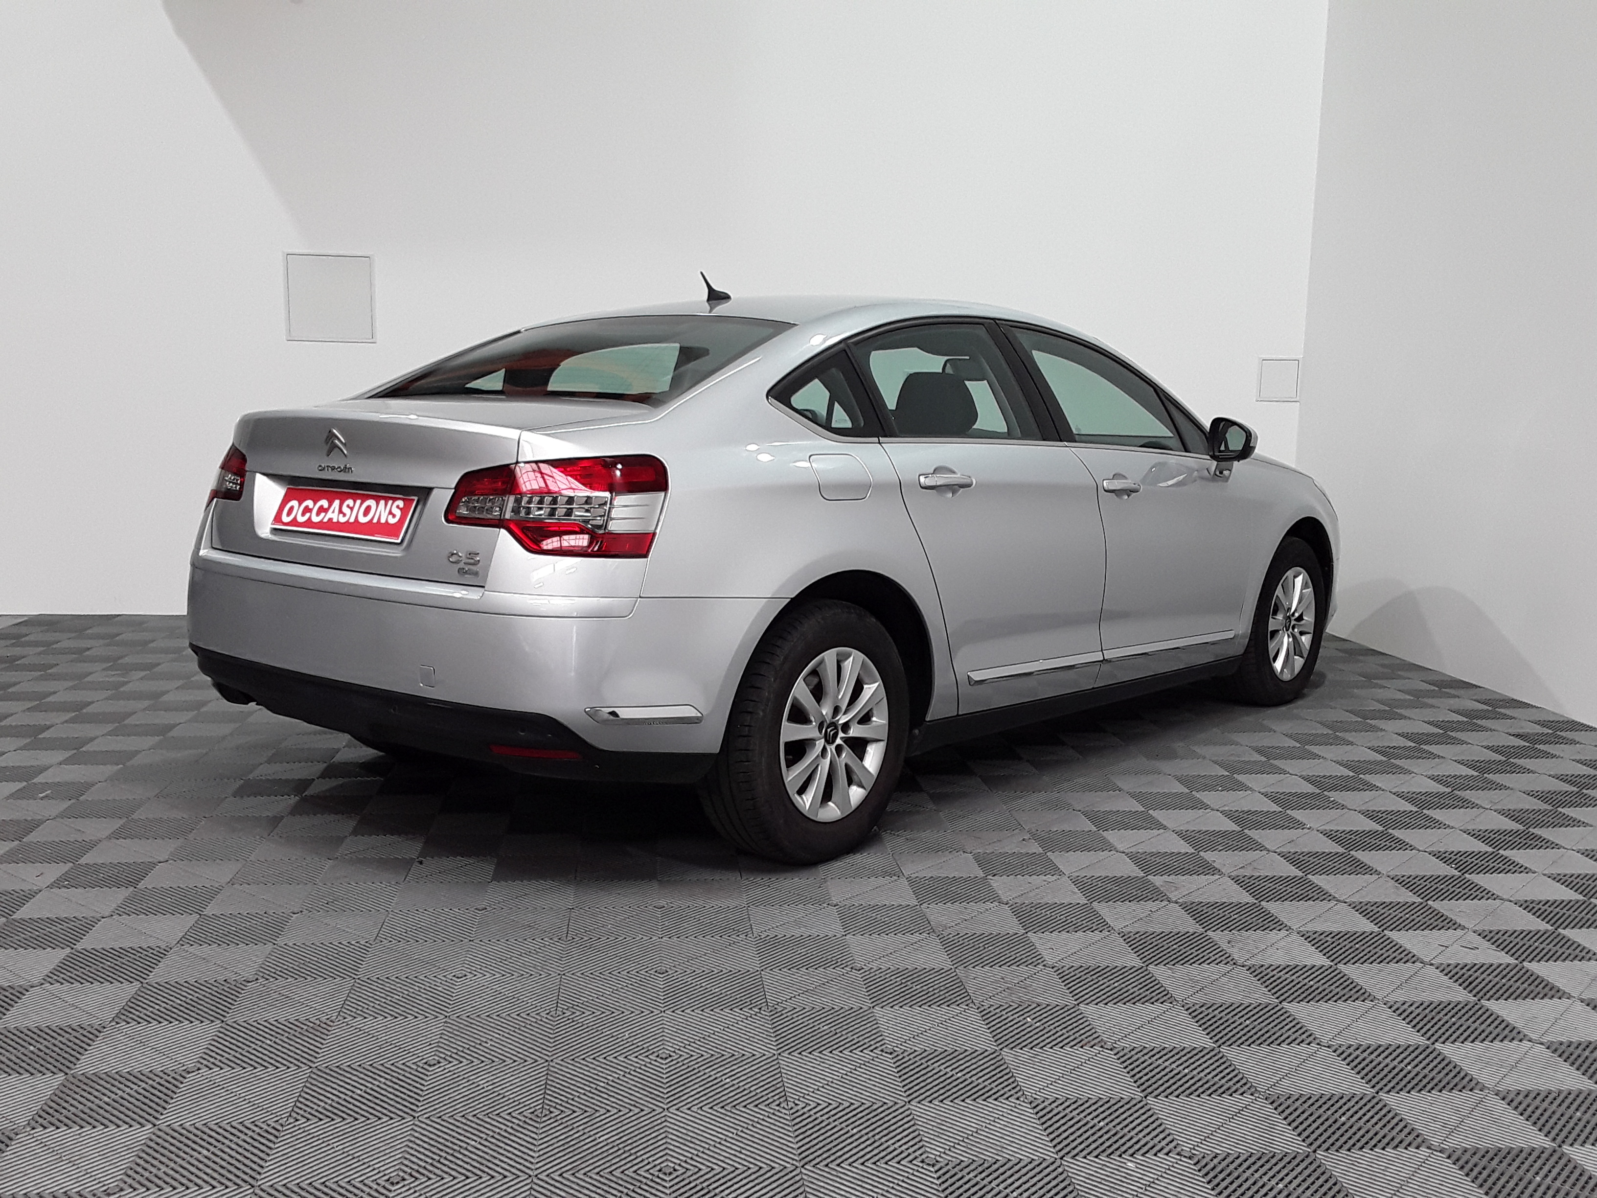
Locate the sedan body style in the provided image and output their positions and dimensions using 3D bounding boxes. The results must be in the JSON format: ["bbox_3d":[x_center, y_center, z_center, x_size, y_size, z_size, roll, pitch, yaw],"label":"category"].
[{"bbox_3d":[0.370,-0.280,4.570,1.900,1.460,4.720,8,10,40],"label":"sedan body style"}]

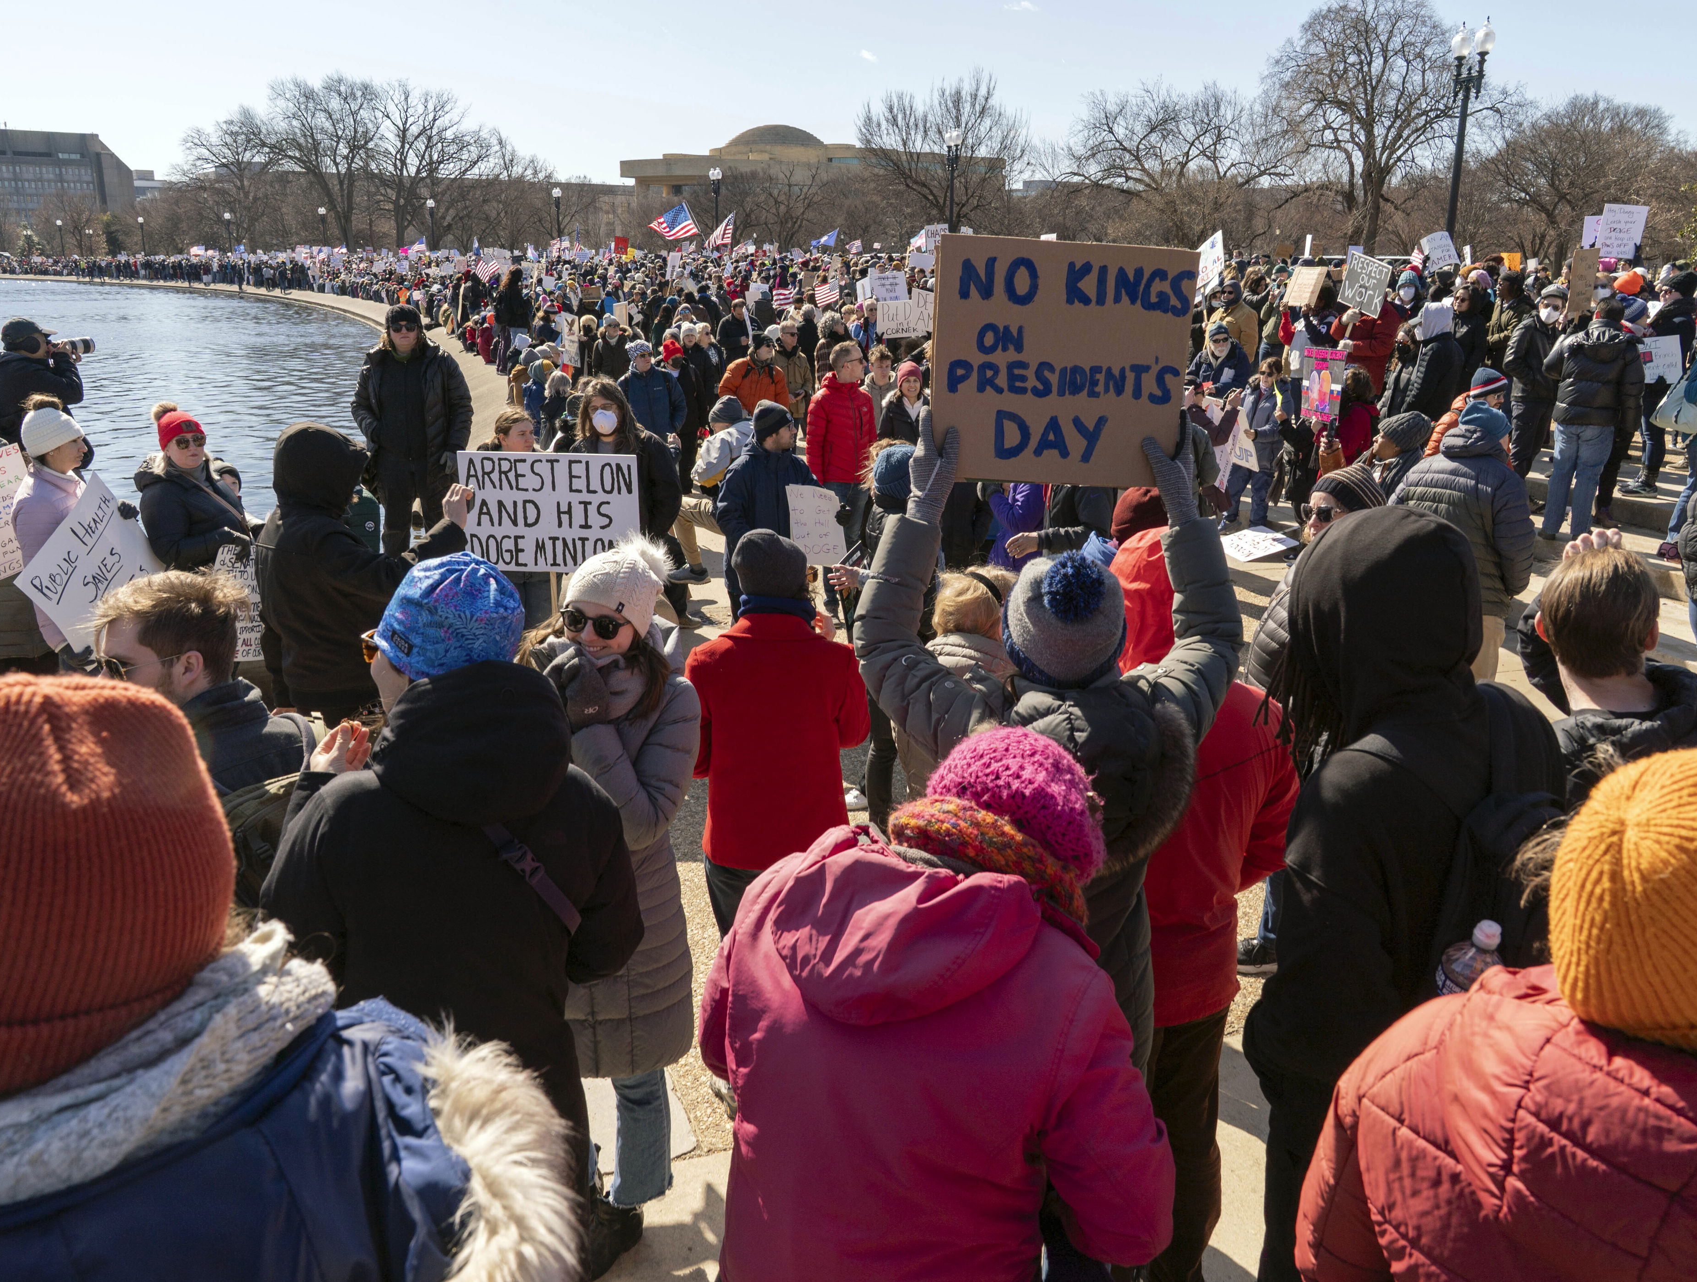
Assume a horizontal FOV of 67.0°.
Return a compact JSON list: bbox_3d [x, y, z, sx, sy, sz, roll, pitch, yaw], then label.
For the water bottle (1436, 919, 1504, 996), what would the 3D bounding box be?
[{"bbox_3d":[0.751,0.455,1.585,0.083,0.240,0.083,9,17,-3],"label":"water bottle"}]

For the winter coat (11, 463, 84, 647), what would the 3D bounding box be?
[{"bbox_3d":[-3.255,-0.353,5.225,0.370,0.760,0.450,1,17,5],"label":"winter coat"}]

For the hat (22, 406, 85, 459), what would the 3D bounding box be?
[{"bbox_3d":[-3.020,-0.786,4.858,0.215,0.185,0.190,-16,22,-18],"label":"hat"}]

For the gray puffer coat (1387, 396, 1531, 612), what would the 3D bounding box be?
[{"bbox_3d":[2.546,-0.473,5.345,0.570,0.820,0.410,14,22,38],"label":"gray puffer coat"}]

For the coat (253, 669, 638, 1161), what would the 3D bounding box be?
[{"bbox_3d":[-0.714,0.501,2.328,0.610,0.960,0.480,-8,19,-26],"label":"coat"}]

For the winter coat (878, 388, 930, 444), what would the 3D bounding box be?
[{"bbox_3d":[0.377,-1.163,7.750,0.480,0.720,0.320,-1,17,-5],"label":"winter coat"}]

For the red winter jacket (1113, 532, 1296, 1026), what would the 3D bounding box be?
[{"bbox_3d":[0.629,0.308,2.537,0.530,1.030,0.370,2,17,4],"label":"red winter jacket"}]

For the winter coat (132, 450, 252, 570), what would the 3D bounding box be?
[{"bbox_3d":[-2.903,-0.508,5.700,0.390,0.660,0.470,15,22,39],"label":"winter coat"}]

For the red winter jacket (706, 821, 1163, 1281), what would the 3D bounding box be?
[{"bbox_3d":[0.143,0.662,2.127,0.660,0.770,0.480,7,18,21],"label":"red winter jacket"}]

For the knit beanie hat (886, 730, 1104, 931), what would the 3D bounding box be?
[{"bbox_3d":[0.230,0.262,1.880,0.260,0.250,0.280,13,-9,35],"label":"knit beanie hat"}]

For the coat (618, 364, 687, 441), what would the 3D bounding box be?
[{"bbox_3d":[-1.419,-1.606,9.235,0.520,0.740,0.360,-3,17,-11],"label":"coat"}]

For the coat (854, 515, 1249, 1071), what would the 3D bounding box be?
[{"bbox_3d":[0.405,0.350,2.669,0.740,1.270,0.480,1,17,2],"label":"coat"}]

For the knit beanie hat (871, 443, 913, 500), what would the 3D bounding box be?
[{"bbox_3d":[0.198,-0.624,4.750,0.200,0.210,0.230,-9,20,-29],"label":"knit beanie hat"}]

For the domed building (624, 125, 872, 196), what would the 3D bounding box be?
[{"bbox_3d":[-12.161,-131.000,378.030,95.000,34.000,65.000,-15,23,-41],"label":"domed building"}]

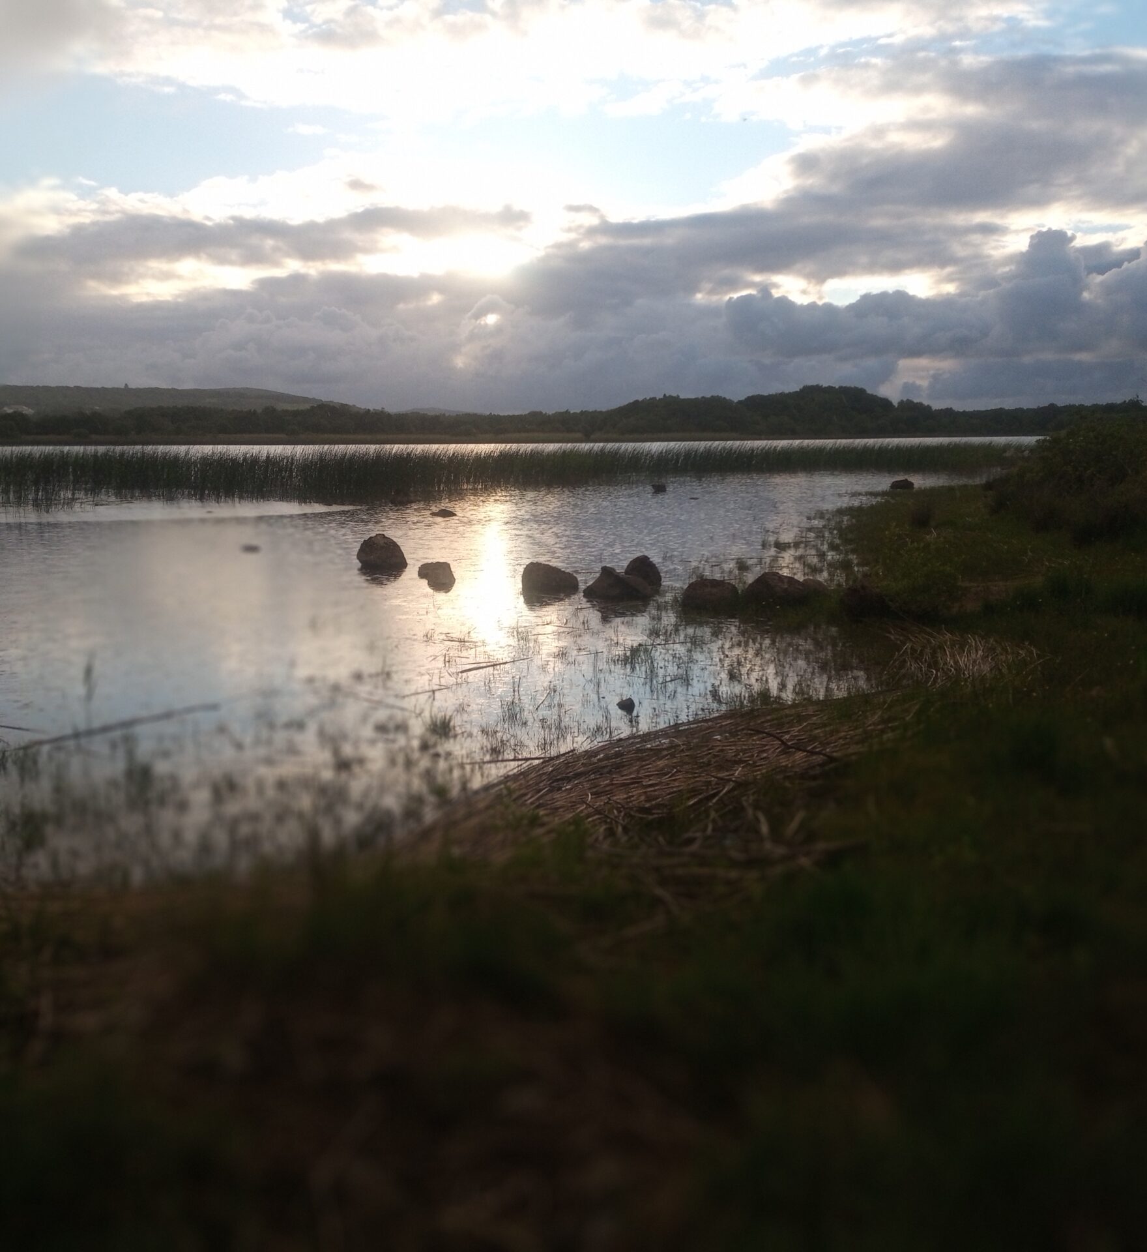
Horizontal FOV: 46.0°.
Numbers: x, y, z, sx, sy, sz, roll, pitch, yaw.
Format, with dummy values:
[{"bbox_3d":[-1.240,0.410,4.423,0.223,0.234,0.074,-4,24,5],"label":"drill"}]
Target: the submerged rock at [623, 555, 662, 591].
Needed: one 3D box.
[{"bbox_3d":[0.841,-0.642,16.256,0.472,0.412,0.373,0,8,3],"label":"submerged rock"}]

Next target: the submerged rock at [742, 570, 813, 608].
[{"bbox_3d":[2.238,-0.432,14.876,0.777,0.373,0.609,1,8,9],"label":"submerged rock"}]

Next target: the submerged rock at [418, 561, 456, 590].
[{"bbox_3d":[-1.650,-0.605,16.319,0.458,0.337,0.362,-1,8,-6],"label":"submerged rock"}]

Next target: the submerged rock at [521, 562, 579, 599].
[{"bbox_3d":[-0.271,-0.575,15.974,0.680,0.364,0.535,0,8,-1],"label":"submerged rock"}]

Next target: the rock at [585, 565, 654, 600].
[{"bbox_3d":[0.527,-0.512,15.577,0.829,0.347,0.649,0,8,2],"label":"rock"}]

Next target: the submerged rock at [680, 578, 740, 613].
[{"bbox_3d":[1.493,-0.366,14.633,0.651,0.316,0.512,1,8,6],"label":"submerged rock"}]

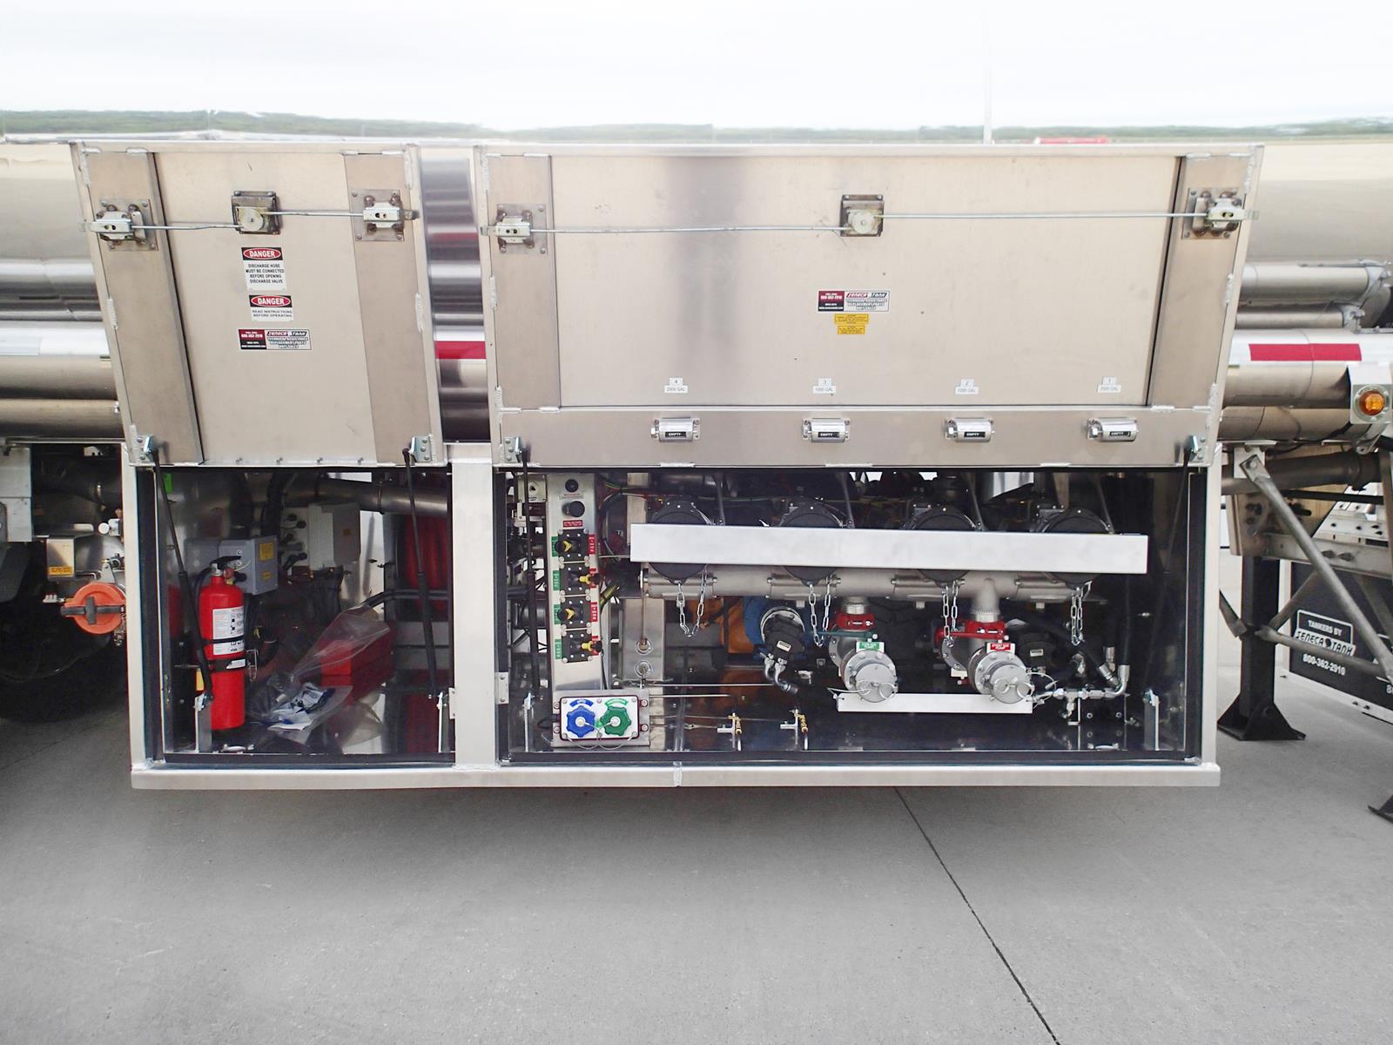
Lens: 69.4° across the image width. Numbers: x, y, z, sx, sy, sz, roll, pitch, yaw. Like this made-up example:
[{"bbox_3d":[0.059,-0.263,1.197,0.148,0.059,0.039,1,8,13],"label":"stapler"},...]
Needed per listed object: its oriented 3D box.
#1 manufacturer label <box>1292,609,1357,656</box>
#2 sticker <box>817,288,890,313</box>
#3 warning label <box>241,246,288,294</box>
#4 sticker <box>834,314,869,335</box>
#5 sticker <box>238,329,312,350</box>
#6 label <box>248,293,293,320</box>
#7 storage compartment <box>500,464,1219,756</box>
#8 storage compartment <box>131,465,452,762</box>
[{"bbox_3d":[3.030,0.530,4.861,0.005,0.146,0.492,0,3,0],"label":"manufacturer label"},{"bbox_3d":[0.387,-0.542,2.470,0.177,0.058,0.004,0,17,0],"label":"sticker"},{"bbox_3d":[-1.051,-0.616,2.448,0.097,0.103,0.004,0,17,0],"label":"warning label"},{"bbox_3d":[0.385,-0.488,2.486,0.084,0.051,0.004,0,17,0],"label":"sticker"},{"bbox_3d":[-1.045,-0.453,2.497,0.176,0.054,0.004,0,17,0],"label":"sticker"},{"bbox_3d":[-1.044,-0.526,2.474,0.103,0.064,0.004,0,17,0],"label":"label"},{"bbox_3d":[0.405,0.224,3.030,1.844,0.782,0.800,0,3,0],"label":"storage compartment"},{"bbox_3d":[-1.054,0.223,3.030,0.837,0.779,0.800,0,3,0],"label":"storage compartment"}]

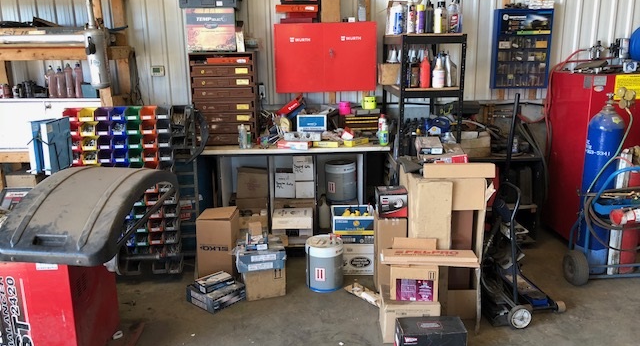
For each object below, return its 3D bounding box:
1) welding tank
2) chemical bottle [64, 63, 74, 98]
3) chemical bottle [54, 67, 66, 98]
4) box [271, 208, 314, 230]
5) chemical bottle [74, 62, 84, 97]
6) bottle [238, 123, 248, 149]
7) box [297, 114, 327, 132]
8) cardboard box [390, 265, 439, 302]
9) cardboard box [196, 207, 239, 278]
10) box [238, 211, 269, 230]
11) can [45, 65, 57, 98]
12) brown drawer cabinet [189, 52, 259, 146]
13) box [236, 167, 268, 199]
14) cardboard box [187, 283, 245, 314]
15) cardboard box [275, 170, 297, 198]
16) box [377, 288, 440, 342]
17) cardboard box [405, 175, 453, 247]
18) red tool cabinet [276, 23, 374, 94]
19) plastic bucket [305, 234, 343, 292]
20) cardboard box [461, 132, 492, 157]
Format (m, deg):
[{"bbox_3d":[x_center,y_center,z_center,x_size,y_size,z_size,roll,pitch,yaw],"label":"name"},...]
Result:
[{"bbox_3d":[2.112,0.098,3.900,0.232,1.340,0.232,-1,14,-1],"label":"welding tank"},{"bbox_3d":[-2.006,-0.740,4.150,0.066,0.268,0.066,-1,14,-1],"label":"chemical bottle"},{"bbox_3d":[-2.075,-0.726,4.150,0.066,0.242,0.066,-1,14,-1],"label":"chemical bottle"},{"bbox_3d":[-0.235,0.389,4.425,0.330,0.100,0.260,-1,14,1],"label":"box"},{"bbox_3d":[-1.929,-0.743,4.150,0.066,0.275,0.066,-1,14,-1],"label":"chemical bottle"},{"bbox_3d":[-0.615,-0.294,4.165,0.063,0.205,0.063,-1,14,1],"label":"bottle"},{"bbox_3d":[-0.070,-0.462,4.742,0.267,0.158,0.190,-1,14,-1],"label":"box"},{"bbox_3d":[0.588,0.641,3.266,0.286,0.230,0.260,1,14,7],"label":"cardboard box"},{"bbox_3d":[-0.792,0.577,4.131,0.269,0.517,0.280,-1,14,-2],"label":"cardboard box"},{"bbox_3d":[-0.588,0.403,4.691,0.270,0.140,0.250,-1,14,-1],"label":"box"},{"bbox_3d":[-2.396,-0.812,4.608,0.070,0.283,0.070,-1,13,0],"label":"can"},{"bbox_3d":[-0.782,-0.634,4.369,0.513,0.747,0.380,-1,13,-2],"label":"brown drawer cabinet"},{"bbox_3d":[-0.617,0.090,4.862,0.276,0.232,0.260,-1,13,-2],"label":"box"},{"bbox_3d":[-0.741,0.865,3.717,0.306,0.113,0.287,10,18,40],"label":"cardboard box"},{"bbox_3d":[-0.300,0.091,4.496,0.175,0.215,0.180,-1,14,1],"label":"cardboard box"},{"bbox_3d":[0.557,0.886,3.253,0.329,0.240,0.286,-1,13,1],"label":"box"},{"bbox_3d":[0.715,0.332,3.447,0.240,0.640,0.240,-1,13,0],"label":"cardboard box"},{"bbox_3d":[0.053,-1.071,4.824,0.914,0.605,0.280,-1,13,-2],"label":"red tool cabinet"},{"bbox_3d":[0.029,0.684,3.905,0.287,0.348,0.287,-1,13,0],"label":"plastic bucket"},{"bbox_3d":[1.318,-0.256,4.500,0.265,0.198,0.260,-1,13,0],"label":"cardboard box"}]

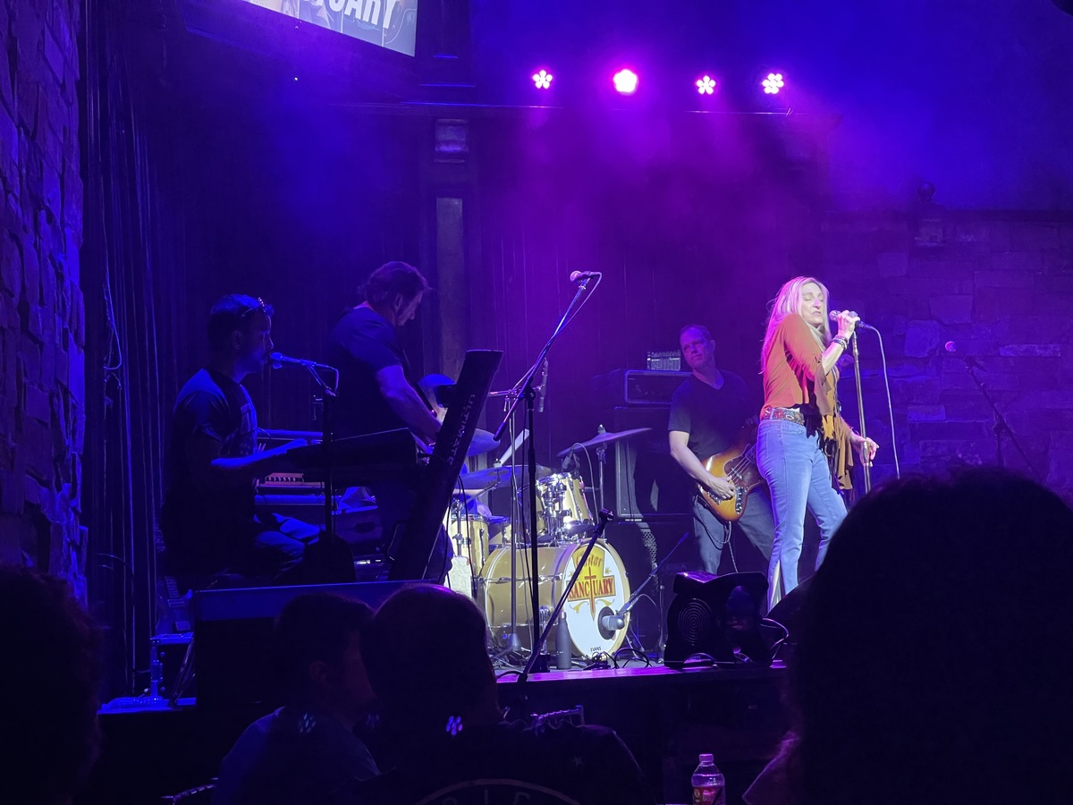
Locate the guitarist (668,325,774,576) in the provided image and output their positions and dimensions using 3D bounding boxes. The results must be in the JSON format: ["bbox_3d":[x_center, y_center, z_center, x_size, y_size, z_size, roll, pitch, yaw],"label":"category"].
[{"bbox_3d":[0.910,0.410,9.760,0.600,1.620,0.480,-1,-4,-5],"label":"guitarist"}]

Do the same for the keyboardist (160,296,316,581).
[{"bbox_3d":[-1.036,0.352,7.154,0.680,1.440,0.480,-2,-4,12],"label":"keyboardist"}]

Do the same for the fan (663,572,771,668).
[{"bbox_3d":[0.800,0.953,8.720,0.320,0.410,0.340,-5,-6,44],"label":"fan"}]

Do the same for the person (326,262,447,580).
[{"bbox_3d":[-0.582,0.278,7.782,0.550,1.660,0.500,-1,-4,-7],"label":"person"}]

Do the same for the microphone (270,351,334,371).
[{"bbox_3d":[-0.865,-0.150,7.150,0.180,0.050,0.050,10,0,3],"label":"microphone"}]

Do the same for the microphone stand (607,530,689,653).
[{"bbox_3d":[0.503,0.854,8.750,0.400,0.580,0.270,-2,-4,6],"label":"microphone stand"}]

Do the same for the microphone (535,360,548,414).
[{"bbox_3d":[0.026,-0.075,9.050,0.035,0.240,0.035,5,-4,0],"label":"microphone"}]

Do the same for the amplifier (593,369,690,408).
[{"bbox_3d":[0.574,-0.060,9.913,0.500,0.170,0.320,1,-5,-30],"label":"amplifier"}]

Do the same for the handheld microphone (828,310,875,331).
[{"bbox_3d":[1.419,-0.370,8.980,0.180,0.050,0.050,16,4,15],"label":"handheld microphone"}]

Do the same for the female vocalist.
[{"bbox_3d":[1.260,0.300,9.064,0.520,1.720,0.460,-5,-6,39],"label":"female vocalist"}]

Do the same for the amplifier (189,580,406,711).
[{"bbox_3d":[-0.785,0.857,6.980,0.780,0.410,0.500,0,-4,-18],"label":"amplifier"}]

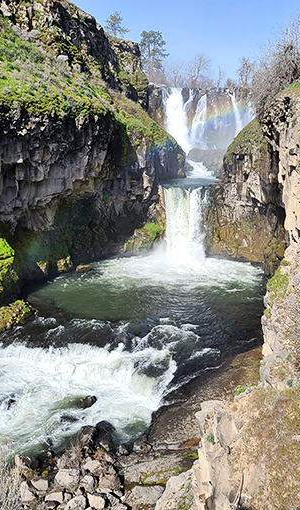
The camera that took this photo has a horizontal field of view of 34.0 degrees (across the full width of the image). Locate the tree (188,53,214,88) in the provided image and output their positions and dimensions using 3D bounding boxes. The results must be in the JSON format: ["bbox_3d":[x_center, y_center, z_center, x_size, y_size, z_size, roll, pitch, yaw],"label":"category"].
[{"bbox_3d":[15.481,-55.344,147.624,7.820,10.380,7.420,0,12,0],"label":"tree"}]

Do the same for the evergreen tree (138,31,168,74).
[{"bbox_3d":[1.241,-61.524,152.424,9.620,15.180,9.140,0,12,0],"label":"evergreen tree"}]

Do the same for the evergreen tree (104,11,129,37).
[{"bbox_3d":[-9.532,-67.139,144.043,7.630,8.450,7.240,0,12,0],"label":"evergreen tree"}]

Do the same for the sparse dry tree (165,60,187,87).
[{"bbox_3d":[7.774,-55.155,149.712,6.710,7.800,6.370,0,12,0],"label":"sparse dry tree"}]

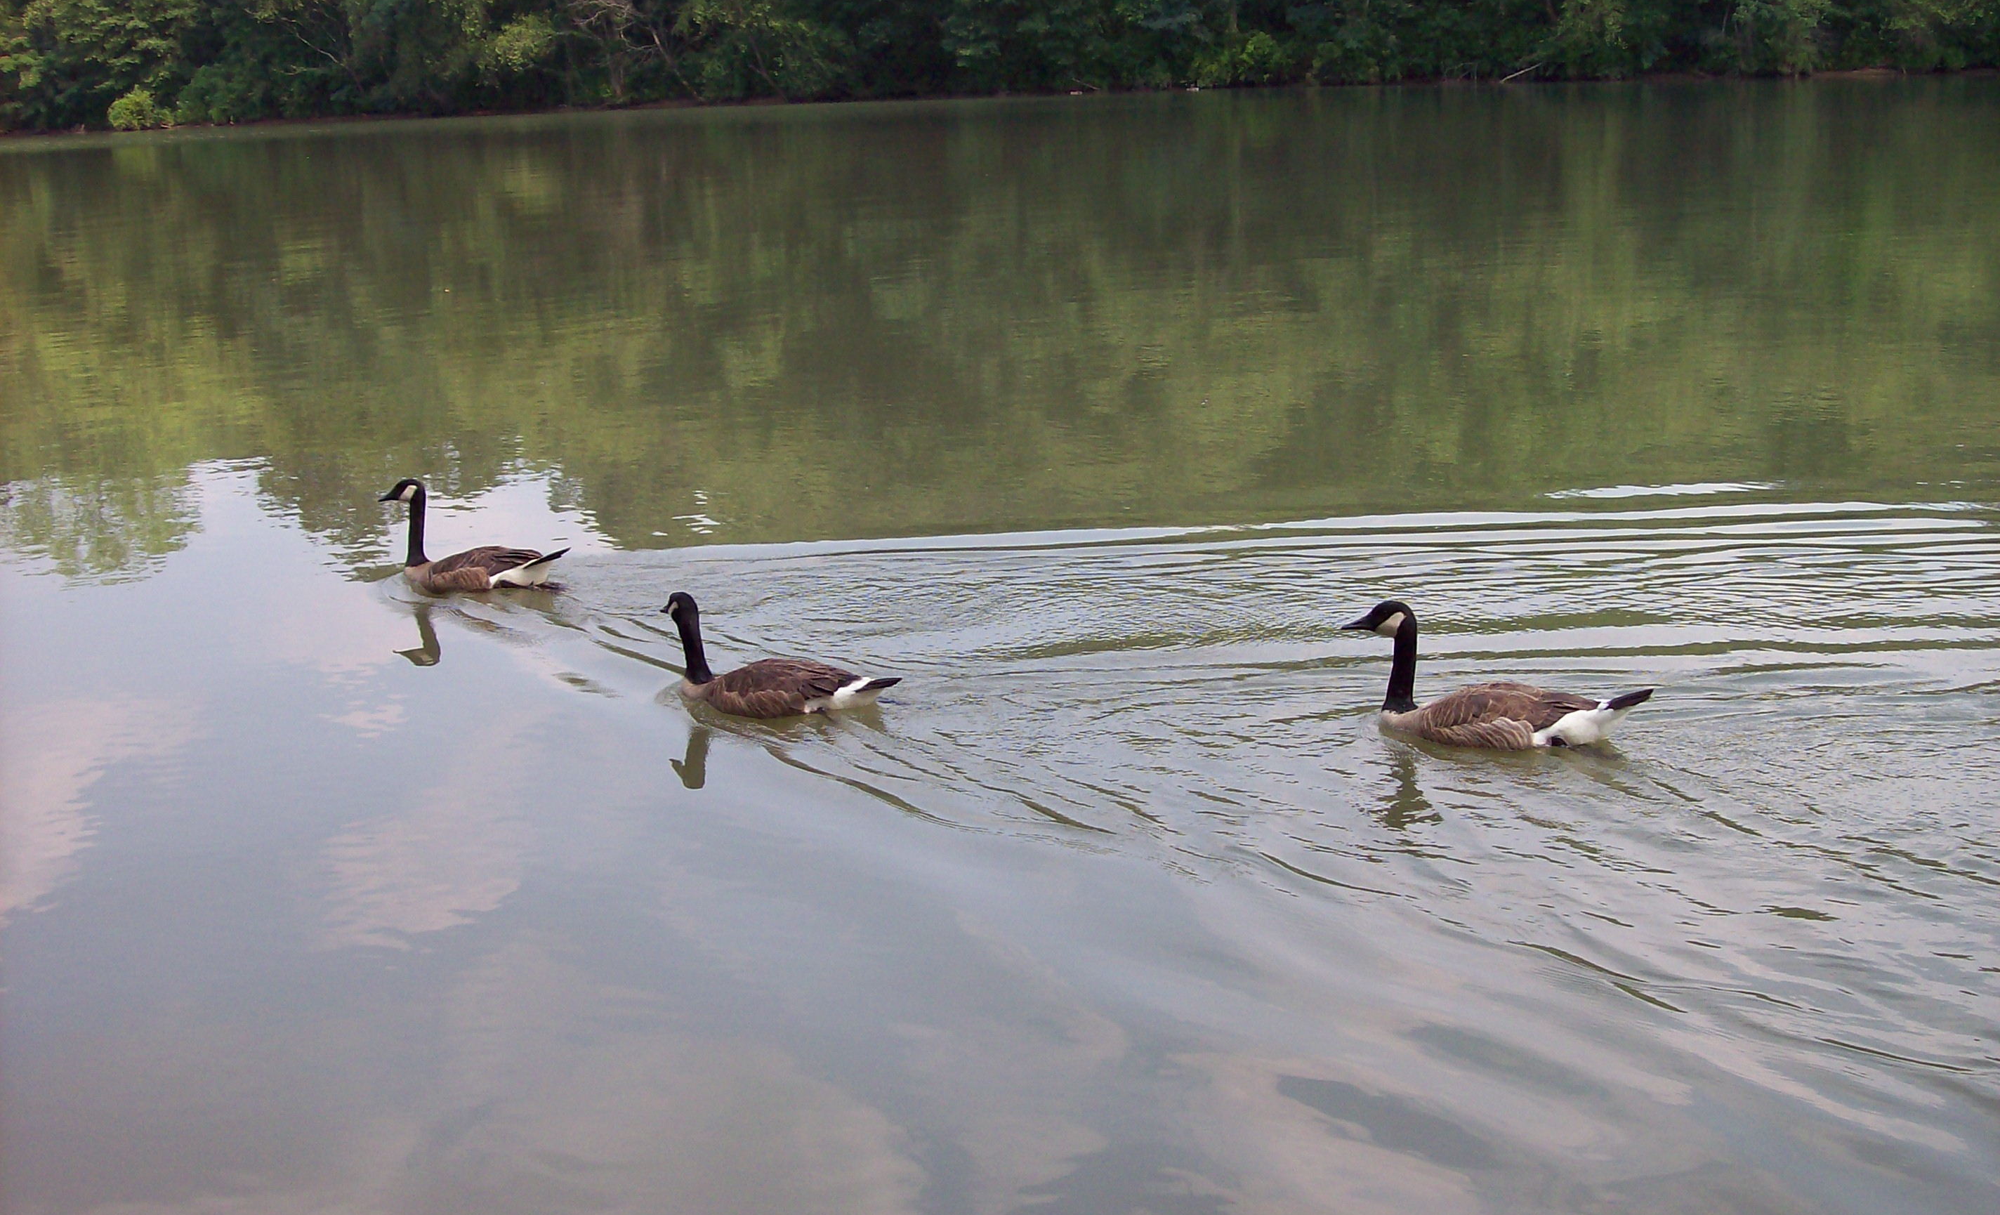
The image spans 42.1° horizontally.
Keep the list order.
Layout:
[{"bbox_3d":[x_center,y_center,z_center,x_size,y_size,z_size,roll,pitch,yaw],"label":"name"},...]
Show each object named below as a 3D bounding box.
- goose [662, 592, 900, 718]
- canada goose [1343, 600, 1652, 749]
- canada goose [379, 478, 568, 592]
[{"bbox_3d":[-0.551,0.129,6.541,0.630,0.334,0.227,2,13,16],"label":"goose"},{"bbox_3d":[1.155,0.166,6.033,0.711,0.374,0.243,0,12,9],"label":"canada goose"},{"bbox_3d":[-1.652,-0.211,8.192,0.663,0.375,0.234,3,13,20],"label":"canada goose"}]

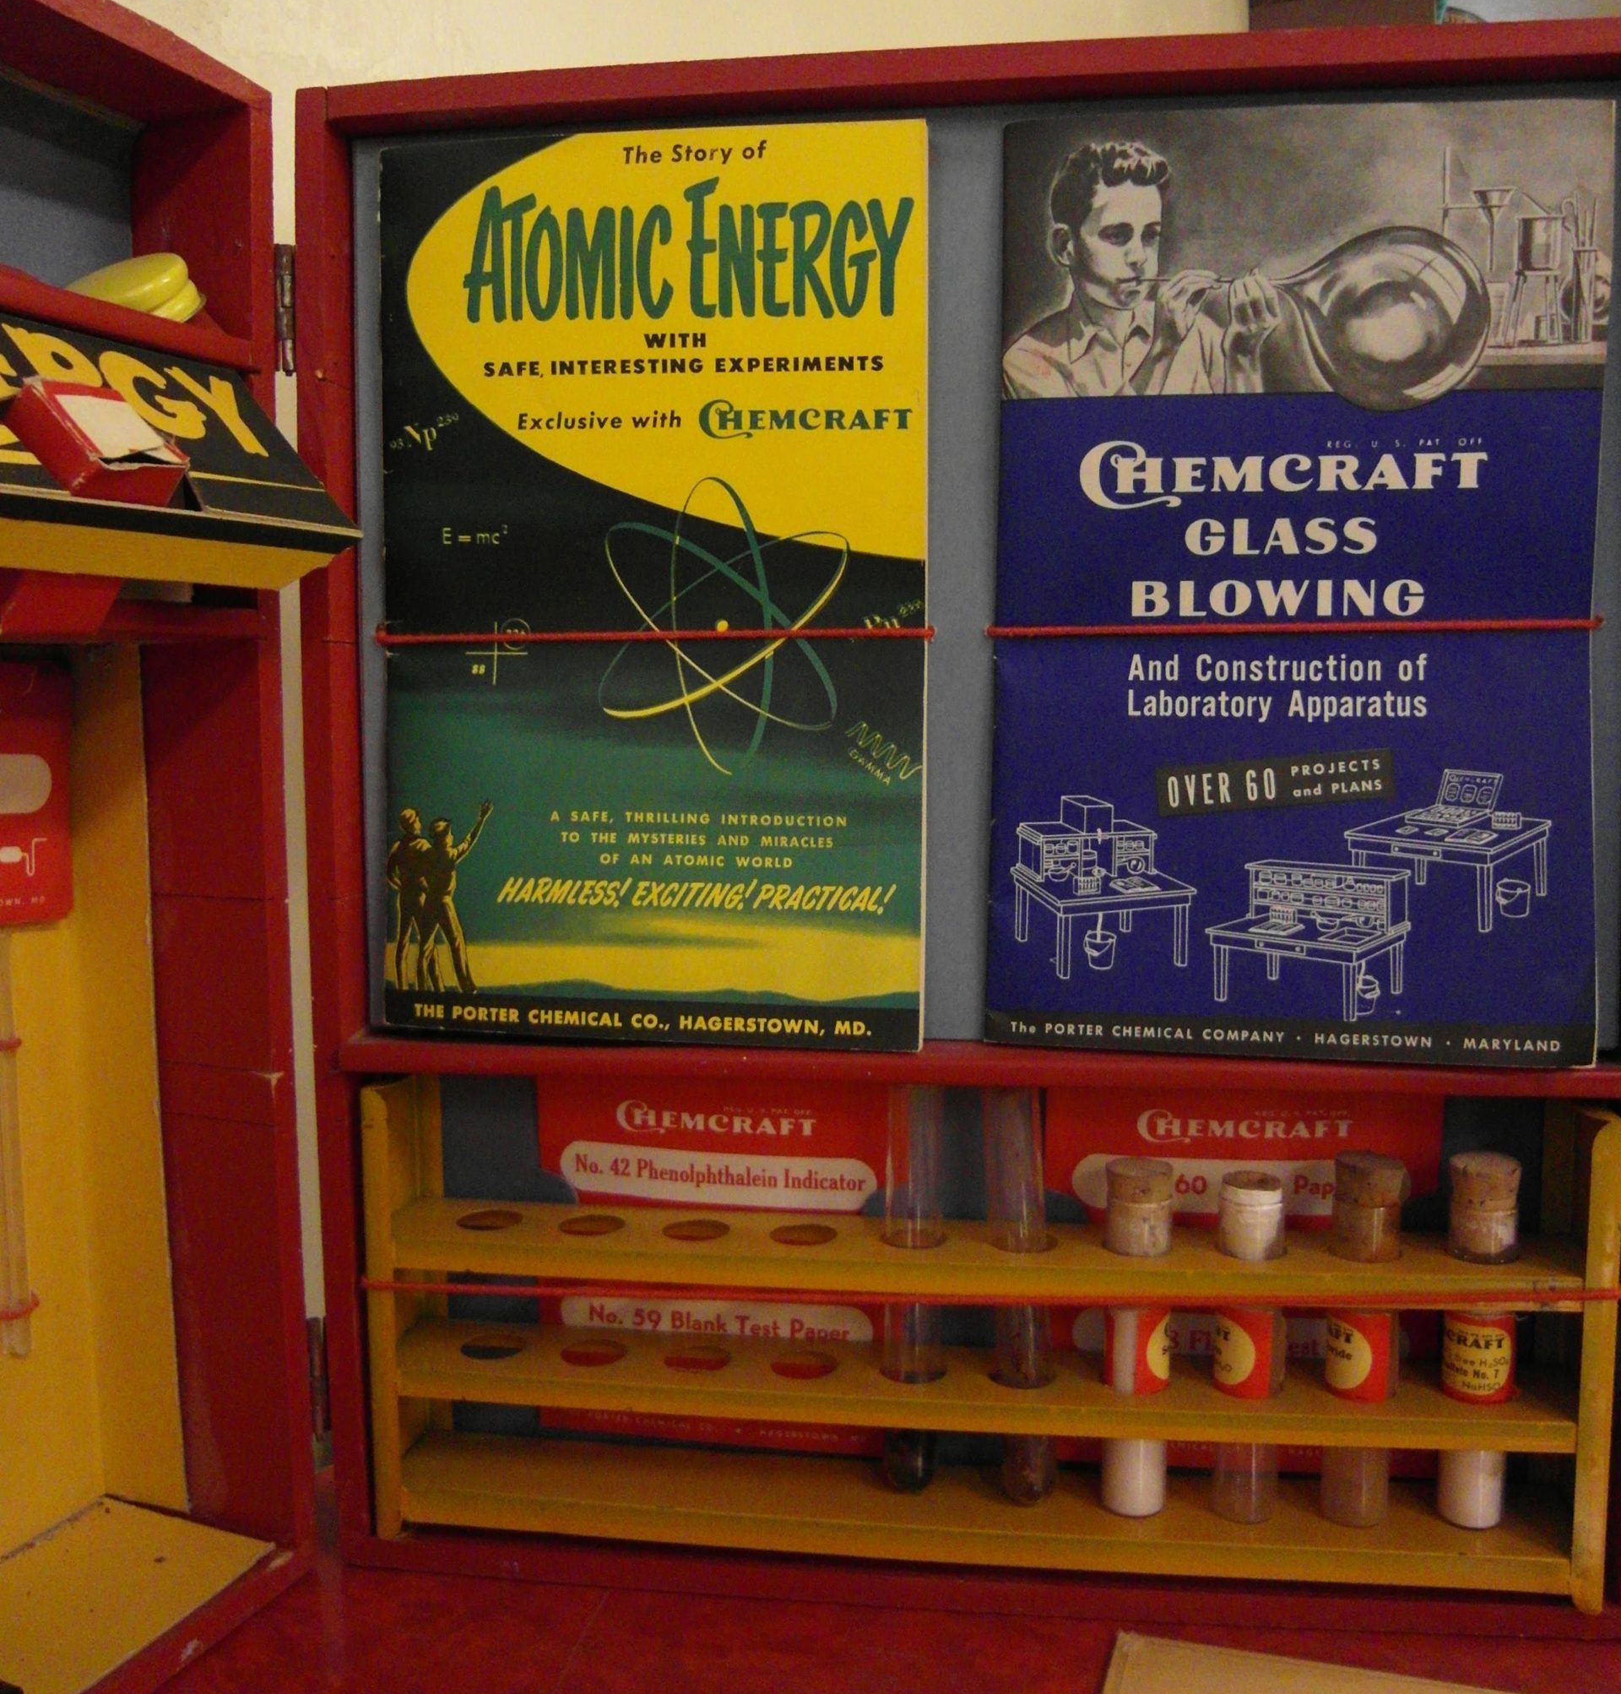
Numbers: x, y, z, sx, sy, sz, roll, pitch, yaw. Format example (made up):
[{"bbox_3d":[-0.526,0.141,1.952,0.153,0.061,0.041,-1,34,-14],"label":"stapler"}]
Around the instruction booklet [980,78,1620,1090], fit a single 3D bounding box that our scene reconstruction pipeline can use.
[{"bbox_3d":[0.110,-0.060,0.345,0.135,0.214,0.005,1,2,8],"label":"instruction booklet"}]

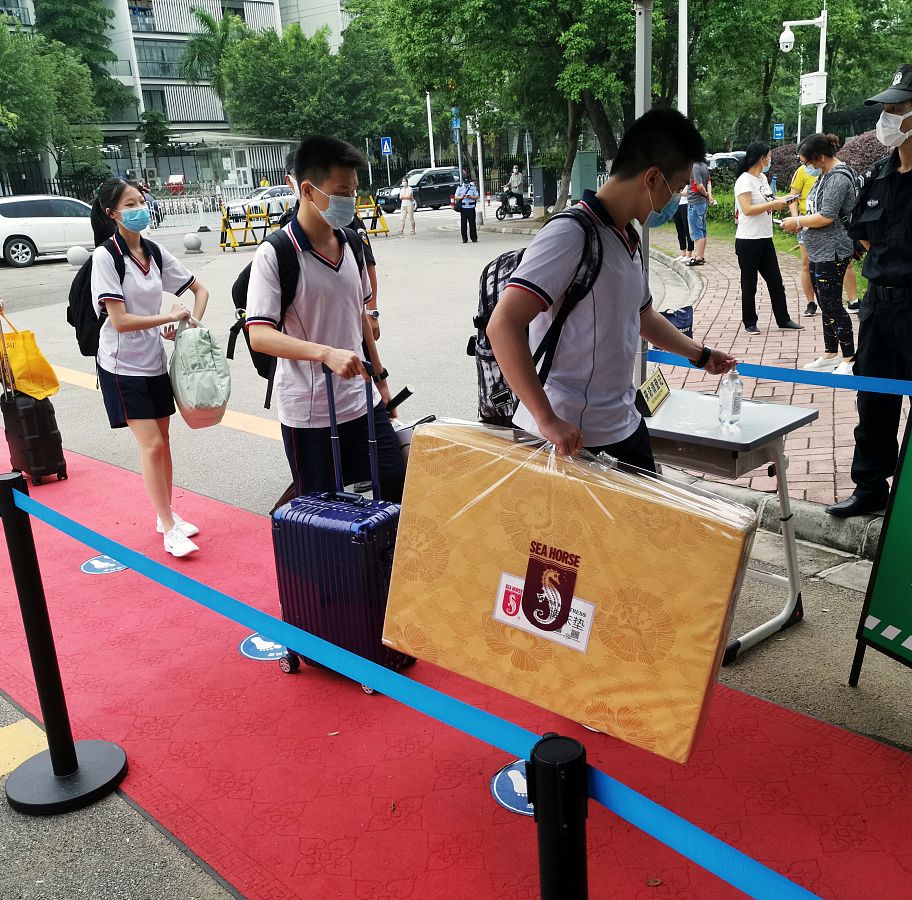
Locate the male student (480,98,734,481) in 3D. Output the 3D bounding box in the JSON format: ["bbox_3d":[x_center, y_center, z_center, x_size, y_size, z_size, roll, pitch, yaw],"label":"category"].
[{"bbox_3d":[0.447,-0.058,2.669,0.640,1.720,0.660,5,18,26],"label":"male student"}]

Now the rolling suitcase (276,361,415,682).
[{"bbox_3d":[-0.389,0.247,3.125,0.385,1.044,0.250,6,19,28],"label":"rolling suitcase"}]

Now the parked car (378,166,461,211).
[{"bbox_3d":[-1.479,-11.908,42.829,4.650,1.780,1.860,-17,21,-39],"label":"parked car"}]

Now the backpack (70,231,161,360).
[{"bbox_3d":[-1.568,-0.702,4.304,0.270,0.470,0.330,11,22,40],"label":"backpack"}]

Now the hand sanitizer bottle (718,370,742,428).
[{"bbox_3d":[0.919,-0.190,3.131,0.070,0.210,0.077,4,18,23],"label":"hand sanitizer bottle"}]

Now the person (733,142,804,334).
[{"bbox_3d":[2.749,-1.841,8.159,0.500,1.590,0.460,12,22,42],"label":"person"}]

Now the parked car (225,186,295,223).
[{"bbox_3d":[-7.322,-10.403,39.500,4.600,1.480,1.800,-17,21,-38],"label":"parked car"}]

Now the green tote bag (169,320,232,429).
[{"bbox_3d":[-1.060,-0.308,3.866,0.250,0.420,0.200,-12,18,-28],"label":"green tote bag"}]

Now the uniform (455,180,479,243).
[{"bbox_3d":[0.241,-6.043,23.756,0.600,1.540,0.360,-3,16,1],"label":"uniform"}]

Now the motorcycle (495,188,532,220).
[{"bbox_3d":[1.843,-7.867,29.995,1.620,1.060,0.620,-18,22,-42],"label":"motorcycle"}]

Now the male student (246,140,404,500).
[{"bbox_3d":[-0.410,-0.153,3.157,0.550,1.730,0.520,11,22,41],"label":"male student"}]

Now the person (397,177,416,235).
[{"bbox_3d":[-1.448,-7.197,27.709,0.460,1.570,0.360,4,18,23],"label":"person"}]

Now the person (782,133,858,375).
[{"bbox_3d":[2.539,-1.336,6.432,0.500,1.600,0.460,-7,17,-14],"label":"person"}]

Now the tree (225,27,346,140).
[{"bbox_3d":[-10.511,-20.566,58.397,8.200,10.791,8.000,-3,16,0],"label":"tree"}]

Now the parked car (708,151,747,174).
[{"bbox_3d":[12.112,-12.199,41.000,4.500,1.550,1.800,-15,20,-33],"label":"parked car"}]

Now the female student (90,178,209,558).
[{"bbox_3d":[-1.320,-0.335,4.098,0.430,1.630,0.470,11,21,41],"label":"female student"}]

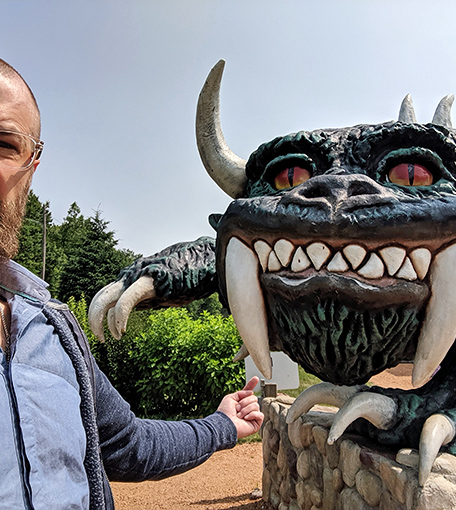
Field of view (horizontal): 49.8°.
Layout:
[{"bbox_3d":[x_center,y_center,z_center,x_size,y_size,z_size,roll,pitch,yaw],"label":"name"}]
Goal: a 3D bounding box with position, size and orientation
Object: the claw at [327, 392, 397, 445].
[{"bbox_3d":[0.633,0.776,2.330,0.370,0.250,0.140,2,-4,-28],"label":"claw"}]

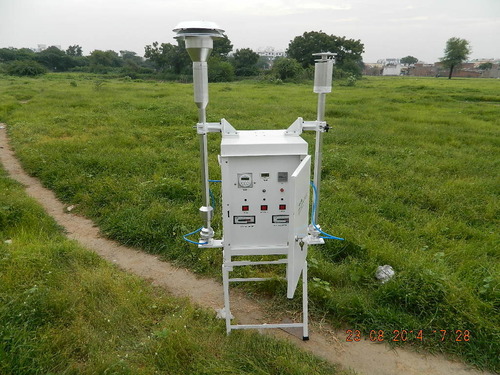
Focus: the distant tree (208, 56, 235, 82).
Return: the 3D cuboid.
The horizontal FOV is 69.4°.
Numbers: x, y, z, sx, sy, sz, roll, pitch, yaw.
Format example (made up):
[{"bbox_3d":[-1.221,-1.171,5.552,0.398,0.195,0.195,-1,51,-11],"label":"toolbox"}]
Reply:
[{"bbox_3d":[-3.752,-15.515,47.532,3.422,3.253,3.600,-1,18,-4],"label":"distant tree"}]

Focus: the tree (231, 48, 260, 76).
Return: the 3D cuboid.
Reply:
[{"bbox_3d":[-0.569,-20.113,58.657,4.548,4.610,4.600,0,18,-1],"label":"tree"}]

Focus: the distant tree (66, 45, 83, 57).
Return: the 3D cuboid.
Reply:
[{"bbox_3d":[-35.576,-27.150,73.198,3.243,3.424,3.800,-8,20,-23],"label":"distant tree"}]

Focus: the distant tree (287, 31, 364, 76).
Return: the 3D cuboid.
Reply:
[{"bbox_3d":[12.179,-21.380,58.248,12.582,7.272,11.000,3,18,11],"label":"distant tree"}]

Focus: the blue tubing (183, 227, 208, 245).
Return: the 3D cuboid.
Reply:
[{"bbox_3d":[-0.313,0.278,2.094,0.150,0.080,0.080,-1,18,-2],"label":"blue tubing"}]

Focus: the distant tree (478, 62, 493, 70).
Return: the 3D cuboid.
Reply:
[{"bbox_3d":[54.542,-27.384,83.631,3.400,3.400,3.200,11,21,30],"label":"distant tree"}]

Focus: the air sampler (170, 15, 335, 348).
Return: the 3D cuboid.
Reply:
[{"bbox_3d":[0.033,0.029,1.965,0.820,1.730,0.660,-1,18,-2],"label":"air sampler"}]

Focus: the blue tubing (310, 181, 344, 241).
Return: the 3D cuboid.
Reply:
[{"bbox_3d":[0.442,0.136,2.062,0.194,0.368,0.140,0,18,0],"label":"blue tubing"}]

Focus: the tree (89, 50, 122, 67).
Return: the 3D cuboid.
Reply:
[{"bbox_3d":[-43.482,-37.724,108.661,10.000,7.600,9.000,-7,19,-20],"label":"tree"}]

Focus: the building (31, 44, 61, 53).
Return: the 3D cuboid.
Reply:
[{"bbox_3d":[-126.442,-82.724,225.472,20.000,17.000,14.000,-9,20,-26],"label":"building"}]

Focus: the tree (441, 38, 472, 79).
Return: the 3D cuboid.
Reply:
[{"bbox_3d":[37.691,-23.676,65.910,5.700,7.300,5.500,9,20,27],"label":"tree"}]

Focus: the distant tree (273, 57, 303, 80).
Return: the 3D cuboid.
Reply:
[{"bbox_3d":[4.932,-15.636,47.493,3.946,2.998,4.000,2,18,5],"label":"distant tree"}]

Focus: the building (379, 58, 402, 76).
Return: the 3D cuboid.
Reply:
[{"bbox_3d":[38.747,-33.303,99.583,6.600,4.800,6.000,7,19,19],"label":"building"}]

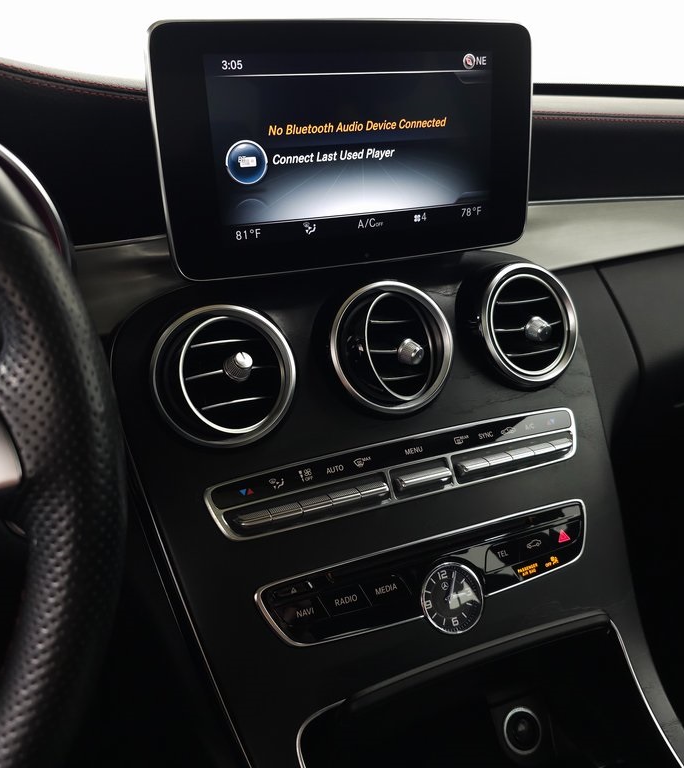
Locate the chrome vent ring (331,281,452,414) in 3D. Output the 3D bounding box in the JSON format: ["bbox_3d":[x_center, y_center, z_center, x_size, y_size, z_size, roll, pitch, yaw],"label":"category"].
[{"bbox_3d":[0.029,-0.022,0.420,0.080,0.080,0.020,-10,-3,-20],"label":"chrome vent ring"}]

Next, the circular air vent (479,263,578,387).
[{"bbox_3d":[0.122,-0.040,0.465,0.080,0.080,0.030,-10,-3,-26],"label":"circular air vent"}]

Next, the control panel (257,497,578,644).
[{"bbox_3d":[0.058,0.116,0.410,0.222,0.047,0.025,-10,-8,-19],"label":"control panel"}]

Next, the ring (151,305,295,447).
[{"bbox_3d":[-0.067,-0.005,0.388,0.080,0.080,0.020,-10,-3,-15],"label":"ring"}]

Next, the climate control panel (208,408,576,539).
[{"bbox_3d":[0.042,0.053,0.424,0.253,0.034,0.025,-10,-5,-19],"label":"climate control panel"}]

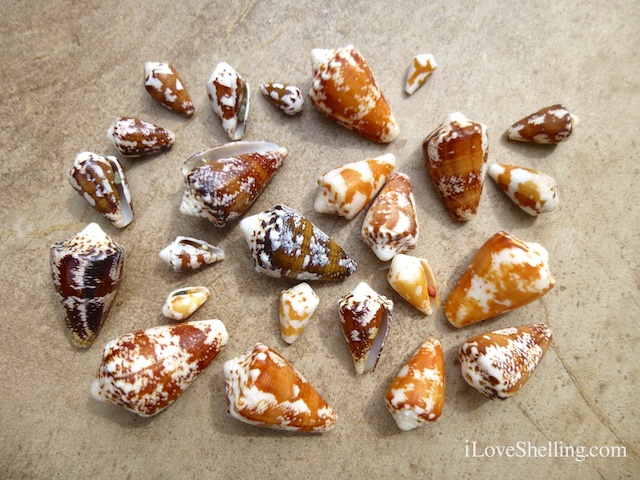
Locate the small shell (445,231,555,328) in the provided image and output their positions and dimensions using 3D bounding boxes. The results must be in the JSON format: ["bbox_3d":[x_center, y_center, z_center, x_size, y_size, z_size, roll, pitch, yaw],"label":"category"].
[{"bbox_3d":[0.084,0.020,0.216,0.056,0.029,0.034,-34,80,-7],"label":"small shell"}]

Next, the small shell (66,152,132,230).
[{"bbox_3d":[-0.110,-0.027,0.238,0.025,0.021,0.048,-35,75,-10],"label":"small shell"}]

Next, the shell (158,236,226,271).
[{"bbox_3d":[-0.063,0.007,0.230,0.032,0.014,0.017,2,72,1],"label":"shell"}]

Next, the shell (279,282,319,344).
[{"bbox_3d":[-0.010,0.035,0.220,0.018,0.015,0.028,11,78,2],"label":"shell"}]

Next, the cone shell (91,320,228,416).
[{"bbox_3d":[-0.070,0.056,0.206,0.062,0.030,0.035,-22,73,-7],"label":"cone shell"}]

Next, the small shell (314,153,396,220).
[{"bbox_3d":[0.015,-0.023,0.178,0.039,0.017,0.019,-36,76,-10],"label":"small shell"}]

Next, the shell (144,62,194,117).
[{"bbox_3d":[-0.063,-0.064,0.193,0.014,0.013,0.031,-38,77,-11],"label":"shell"}]

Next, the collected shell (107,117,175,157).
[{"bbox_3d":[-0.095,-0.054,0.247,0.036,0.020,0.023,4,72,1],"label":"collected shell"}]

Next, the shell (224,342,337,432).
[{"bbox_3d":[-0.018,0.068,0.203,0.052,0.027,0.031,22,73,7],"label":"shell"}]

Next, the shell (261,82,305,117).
[{"bbox_3d":[-0.016,-0.060,0.193,0.021,0.011,0.012,31,75,9],"label":"shell"}]

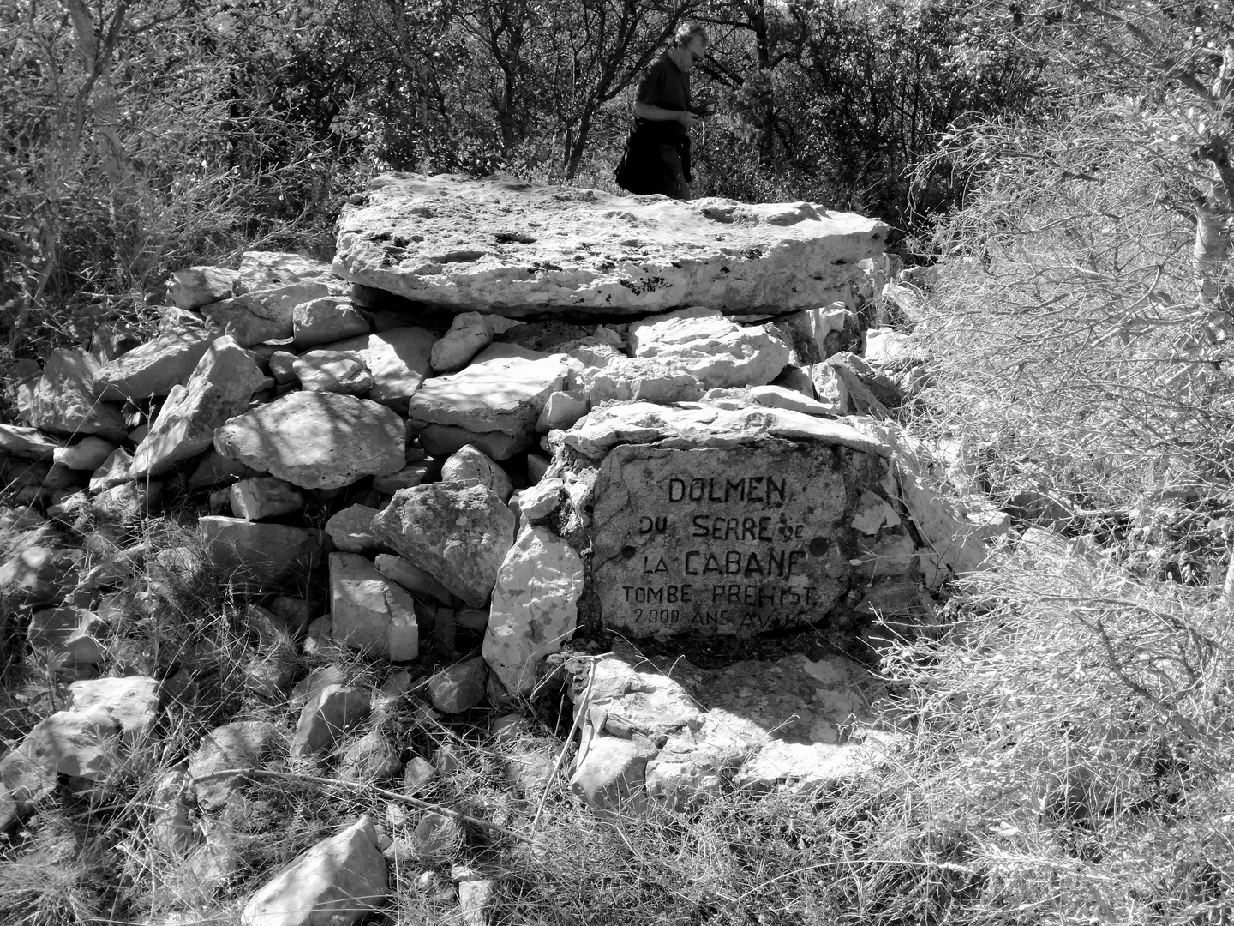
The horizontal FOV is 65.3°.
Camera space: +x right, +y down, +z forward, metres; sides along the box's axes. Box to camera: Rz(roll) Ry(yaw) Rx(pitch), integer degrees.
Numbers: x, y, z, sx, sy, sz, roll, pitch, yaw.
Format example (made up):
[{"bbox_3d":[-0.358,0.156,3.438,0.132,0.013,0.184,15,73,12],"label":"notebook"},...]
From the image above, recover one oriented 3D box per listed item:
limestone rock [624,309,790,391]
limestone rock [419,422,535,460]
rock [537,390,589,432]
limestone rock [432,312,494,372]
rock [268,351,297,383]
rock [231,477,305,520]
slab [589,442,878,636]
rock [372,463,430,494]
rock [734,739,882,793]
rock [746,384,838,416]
[{"bbox_3d":[0.322,-0.430,3.550,0.580,0.220,0.400,0,20,1],"label":"limestone rock"},{"bbox_3d":[-0.468,-0.071,3.200,0.376,0.120,0.270,0,20,0],"label":"limestone rock"},{"bbox_3d":[-0.173,-0.167,3.100,0.175,0.121,0.150,0,20,0],"label":"rock"},{"bbox_3d":[-0.591,-0.469,3.700,0.260,0.140,0.160,-38,24,20],"label":"limestone rock"},{"bbox_3d":[-1.180,-0.340,3.400,0.105,0.105,0.110,-7,21,-18],"label":"rock"},{"bbox_3d":[-1.077,0.107,2.970,0.205,0.110,0.160,-11,23,-29],"label":"rock"},{"bbox_3d":[0.339,0.232,2.930,0.846,0.583,0.150,0,15,0],"label":"slab"},{"bbox_3d":[-0.685,0.048,3.050,0.190,0.080,0.160,-5,20,-13],"label":"rock"},{"bbox_3d":[0.482,0.775,2.450,0.368,0.094,0.150,0,20,0],"label":"rock"},{"bbox_3d":[0.574,-0.208,3.150,0.270,0.080,0.160,9,21,24],"label":"rock"}]

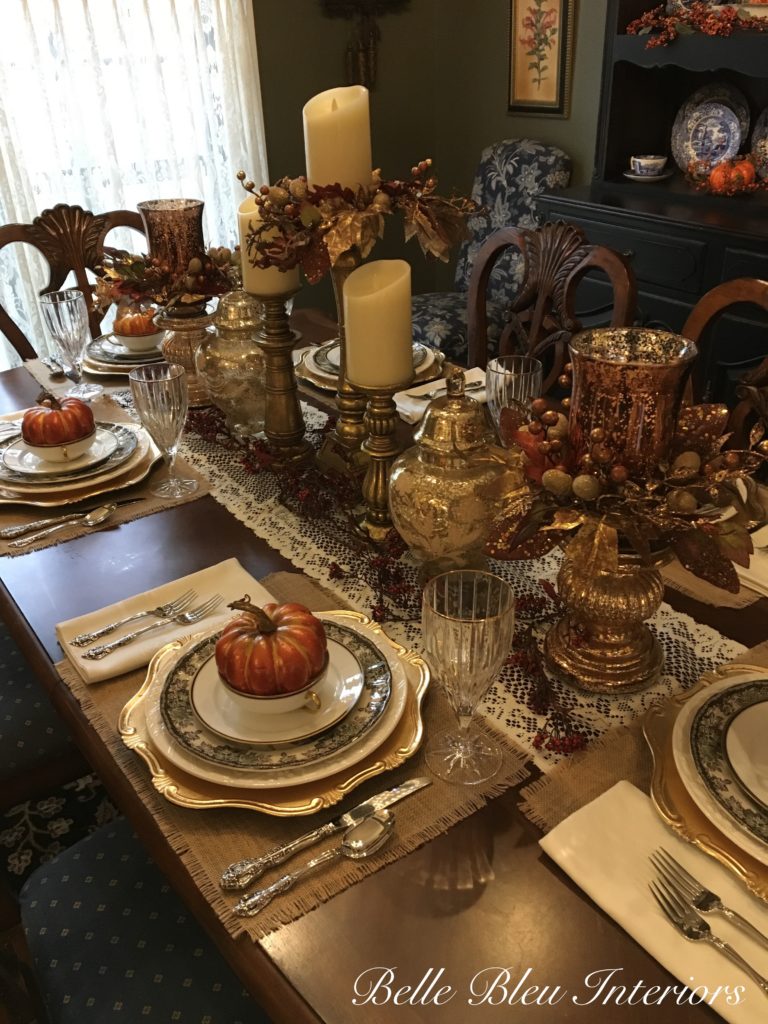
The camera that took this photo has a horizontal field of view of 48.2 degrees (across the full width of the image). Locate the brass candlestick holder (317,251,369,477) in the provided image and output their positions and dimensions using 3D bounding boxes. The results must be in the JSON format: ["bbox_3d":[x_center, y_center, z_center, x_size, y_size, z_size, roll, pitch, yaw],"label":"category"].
[{"bbox_3d":[-0.063,-0.278,1.405,0.103,0.417,0.103,-1,30,1],"label":"brass candlestick holder"}]

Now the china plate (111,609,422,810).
[{"bbox_3d":[-0.115,0.204,0.924,0.326,0.022,0.326,-1,30,1],"label":"china plate"}]

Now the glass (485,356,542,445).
[{"bbox_3d":[0.201,-0.134,1.352,0.083,0.204,0.083,-1,30,1],"label":"glass"}]

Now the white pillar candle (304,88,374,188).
[{"bbox_3d":[-0.062,-0.521,1.200,0.091,0.126,0.091,-1,30,1],"label":"white pillar candle"}]

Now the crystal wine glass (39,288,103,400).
[{"bbox_3d":[-0.615,-0.329,1.700,0.084,0.194,0.084,-1,30,1],"label":"crystal wine glass"}]

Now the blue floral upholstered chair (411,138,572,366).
[{"bbox_3d":[0.268,-0.762,3.143,0.645,1.030,0.485,-15,32,-22],"label":"blue floral upholstered chair"}]

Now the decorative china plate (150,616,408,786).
[{"bbox_3d":[-0.112,0.198,0.921,0.275,0.025,0.275,-1,30,1],"label":"decorative china plate"}]

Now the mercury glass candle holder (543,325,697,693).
[{"bbox_3d":[0.249,0.002,0.931,0.147,0.381,0.147,-1,30,1],"label":"mercury glass candle holder"}]

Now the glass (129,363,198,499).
[{"bbox_3d":[-0.345,-0.126,1.370,0.083,0.204,0.083,-22,35,-31],"label":"glass"}]

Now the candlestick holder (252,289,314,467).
[{"bbox_3d":[-0.175,-0.238,1.463,0.106,0.298,0.106,-1,30,1],"label":"candlestick holder"}]

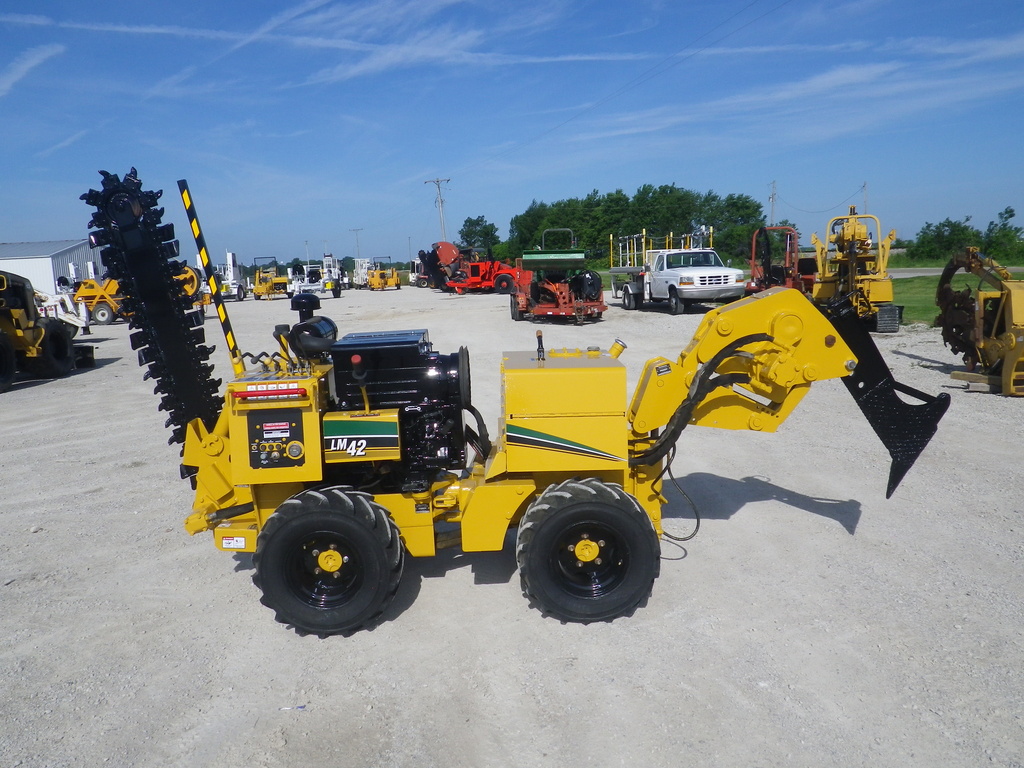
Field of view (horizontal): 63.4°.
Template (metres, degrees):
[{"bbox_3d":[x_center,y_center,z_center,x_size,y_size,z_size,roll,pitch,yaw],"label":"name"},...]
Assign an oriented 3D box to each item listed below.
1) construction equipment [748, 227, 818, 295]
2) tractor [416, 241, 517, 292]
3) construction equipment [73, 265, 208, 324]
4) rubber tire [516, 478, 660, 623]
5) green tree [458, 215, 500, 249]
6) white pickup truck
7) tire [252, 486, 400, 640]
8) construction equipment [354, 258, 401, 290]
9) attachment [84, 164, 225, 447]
[{"bbox_3d":[7.436,-3.208,23.421,1.750,2.450,3.200,-2,8,3],"label":"construction equipment"},{"bbox_3d":[-2.651,-6.727,48.523,5.900,3.000,2.300,-2,8,-2],"label":"tractor"},{"bbox_3d":[-14.237,-3.448,31.657,4.700,2.150,2.100,-5,9,-21],"label":"construction equipment"},{"bbox_3d":[0.348,0.764,3.880,0.660,0.660,0.300,-2,8,-1],"label":"rubber tire"},{"bbox_3d":[-4.407,-19.026,113.426,6.000,9.000,6.000,-2,8,0],"label":"green tree"},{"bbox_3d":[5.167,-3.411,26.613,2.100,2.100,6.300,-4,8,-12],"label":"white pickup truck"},{"bbox_3d":[-0.845,0.809,3.870,0.660,0.660,0.300,-2,8,-2],"label":"tire"},{"bbox_3d":[-10.217,-8.383,63.399,2.600,2.550,3.800,-3,8,-3],"label":"construction equipment"},{"bbox_3d":[-1.766,-0.314,4.189,0.430,1.520,0.230,-16,8,2],"label":"attachment"}]

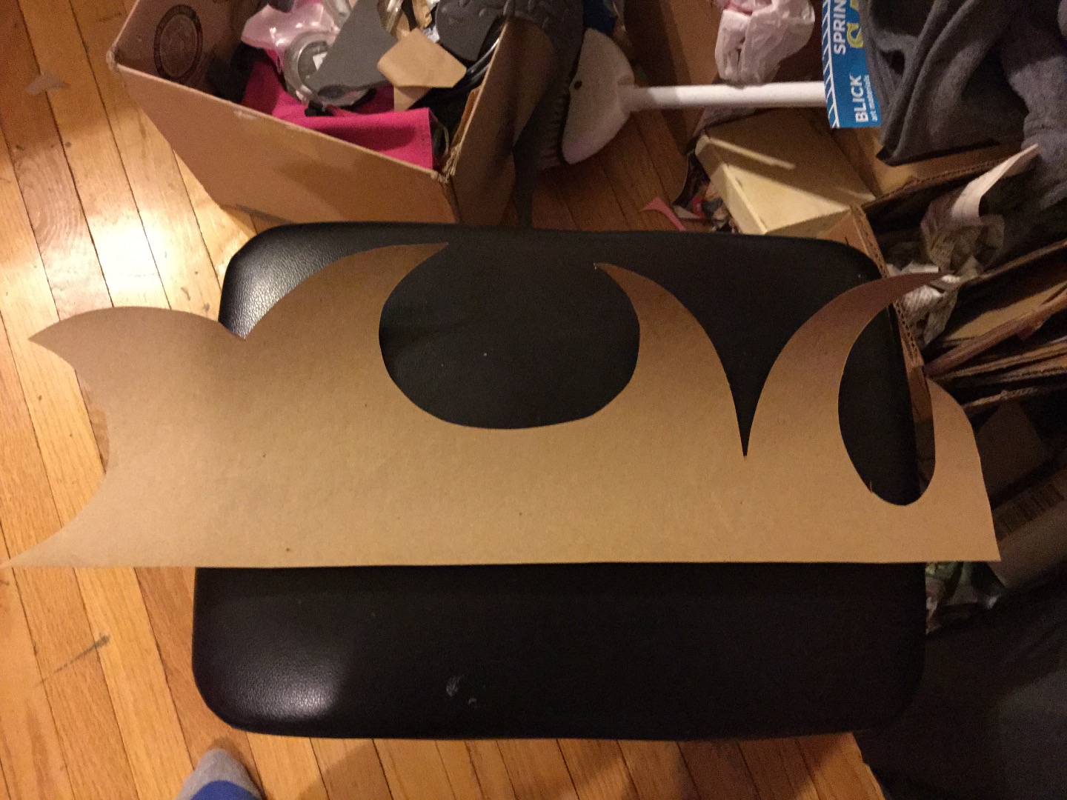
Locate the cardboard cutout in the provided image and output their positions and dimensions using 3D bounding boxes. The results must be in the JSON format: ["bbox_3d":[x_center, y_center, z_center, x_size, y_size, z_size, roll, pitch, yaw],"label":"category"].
[{"bbox_3d":[-0.012,-0.002,0.616,0.617,0.006,0.212,0,77,-3],"label":"cardboard cutout"}]

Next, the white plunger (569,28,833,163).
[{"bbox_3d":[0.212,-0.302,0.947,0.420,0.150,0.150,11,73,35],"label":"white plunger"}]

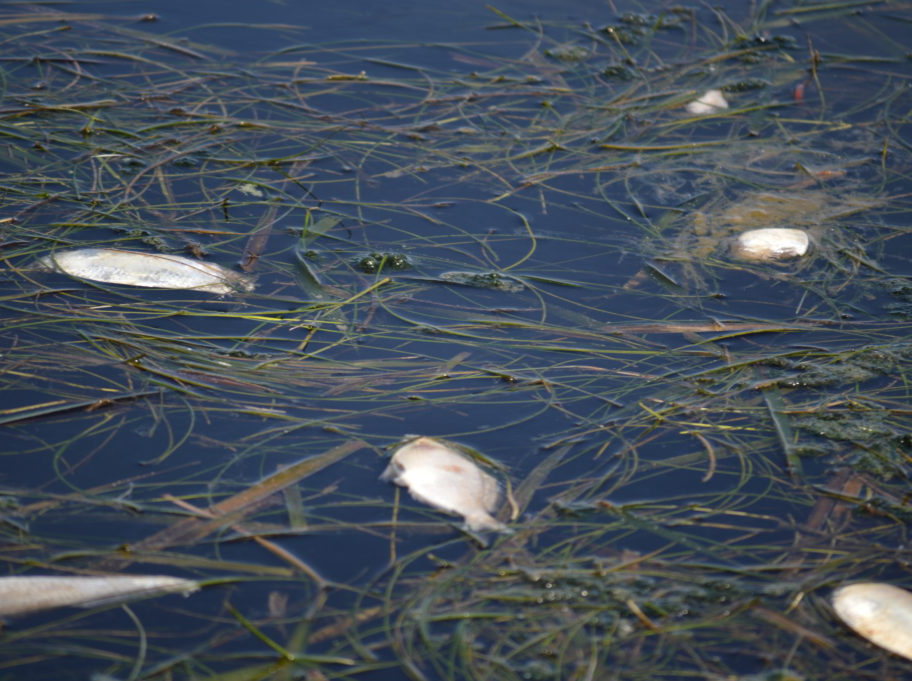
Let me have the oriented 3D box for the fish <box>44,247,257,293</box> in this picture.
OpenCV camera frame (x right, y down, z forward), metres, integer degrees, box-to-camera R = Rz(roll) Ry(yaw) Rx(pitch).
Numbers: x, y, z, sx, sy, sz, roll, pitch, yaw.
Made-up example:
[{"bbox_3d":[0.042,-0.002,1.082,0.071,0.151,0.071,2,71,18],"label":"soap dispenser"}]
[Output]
[{"bbox_3d":[-0.305,-0.066,8.438,0.220,0.045,0.060,7,17,25],"label":"fish"}]

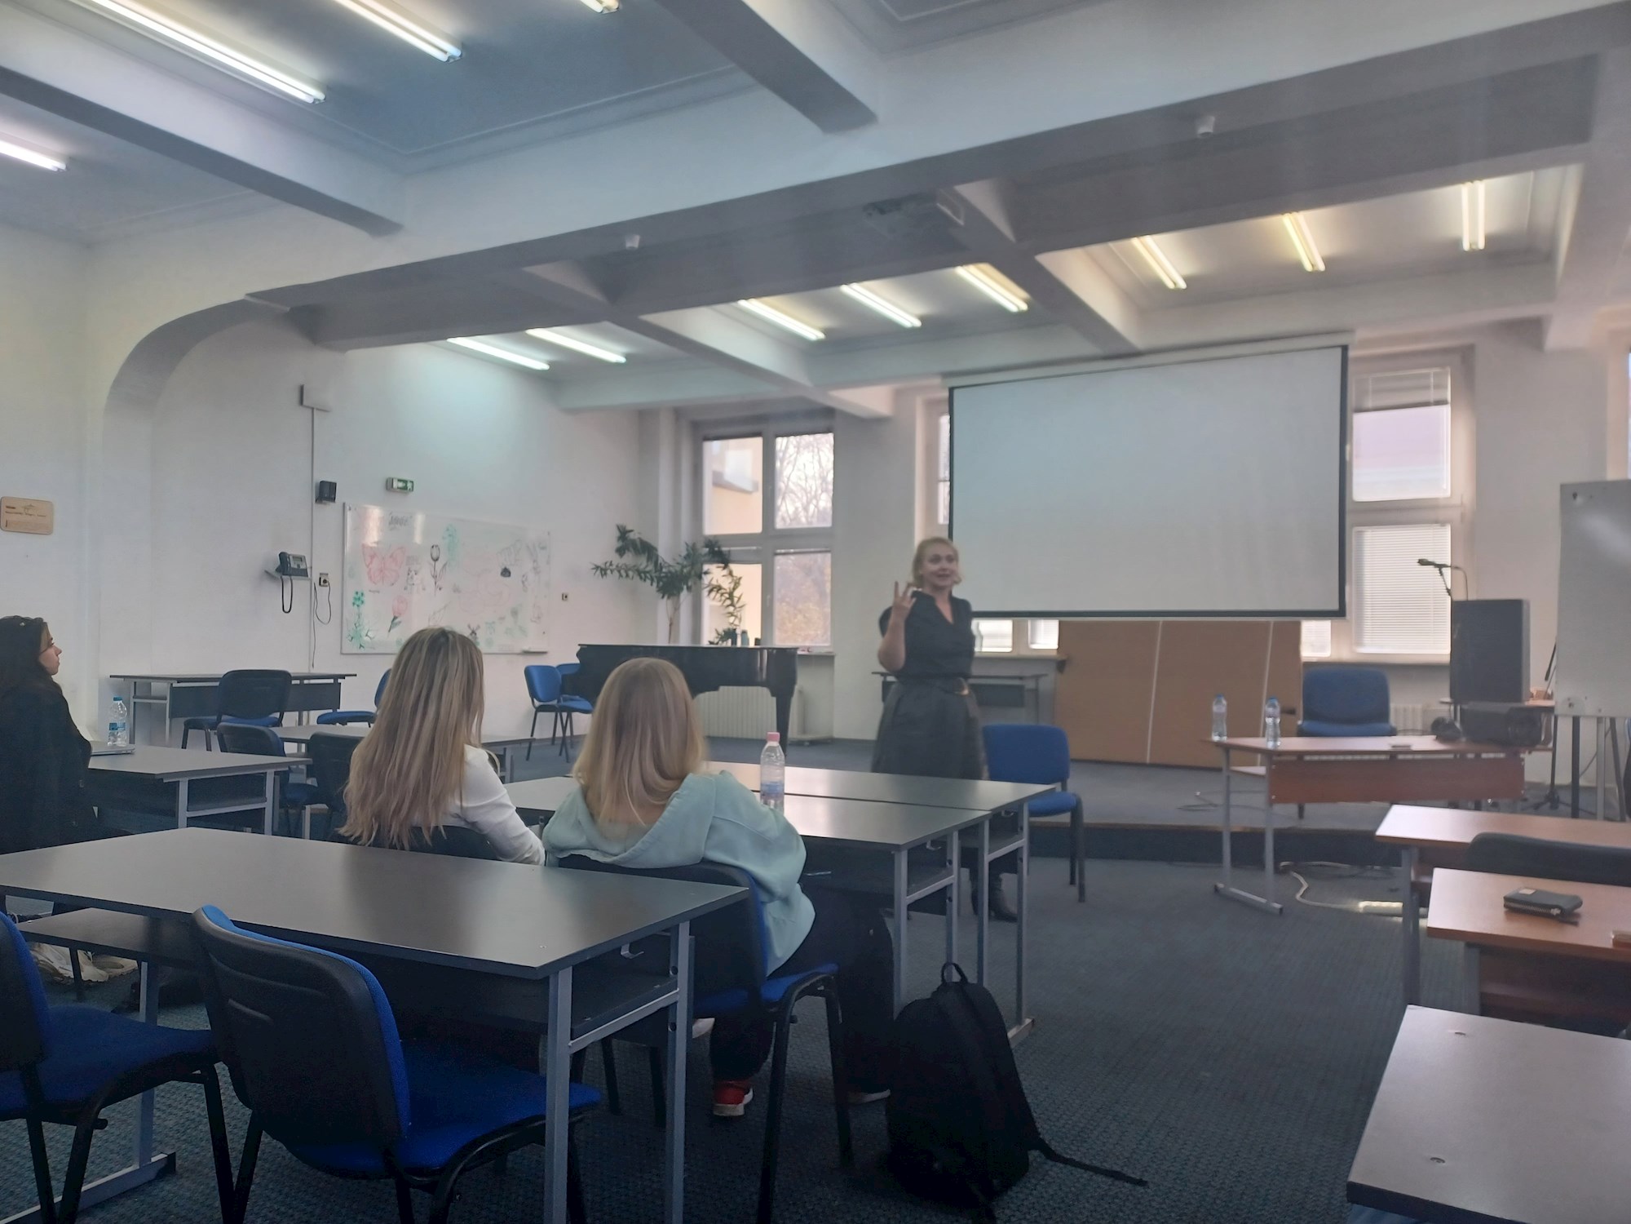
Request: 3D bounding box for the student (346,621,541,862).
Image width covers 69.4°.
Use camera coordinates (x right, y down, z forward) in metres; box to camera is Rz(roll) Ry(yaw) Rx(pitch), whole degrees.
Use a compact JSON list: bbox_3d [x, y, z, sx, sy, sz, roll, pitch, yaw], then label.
[{"bbox_3d":[-0.852,0.678,3.309,0.560,1.264,0.880,0,-2,29],"label":"student"}]

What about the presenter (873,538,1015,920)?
[{"bbox_3d":[0.570,0.521,5.320,0.540,1.690,0.450,2,-2,-30],"label":"presenter"}]

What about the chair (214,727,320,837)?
[{"bbox_3d":[-2.539,0.949,5.740,0.520,0.810,0.550,0,-2,29],"label":"chair"}]

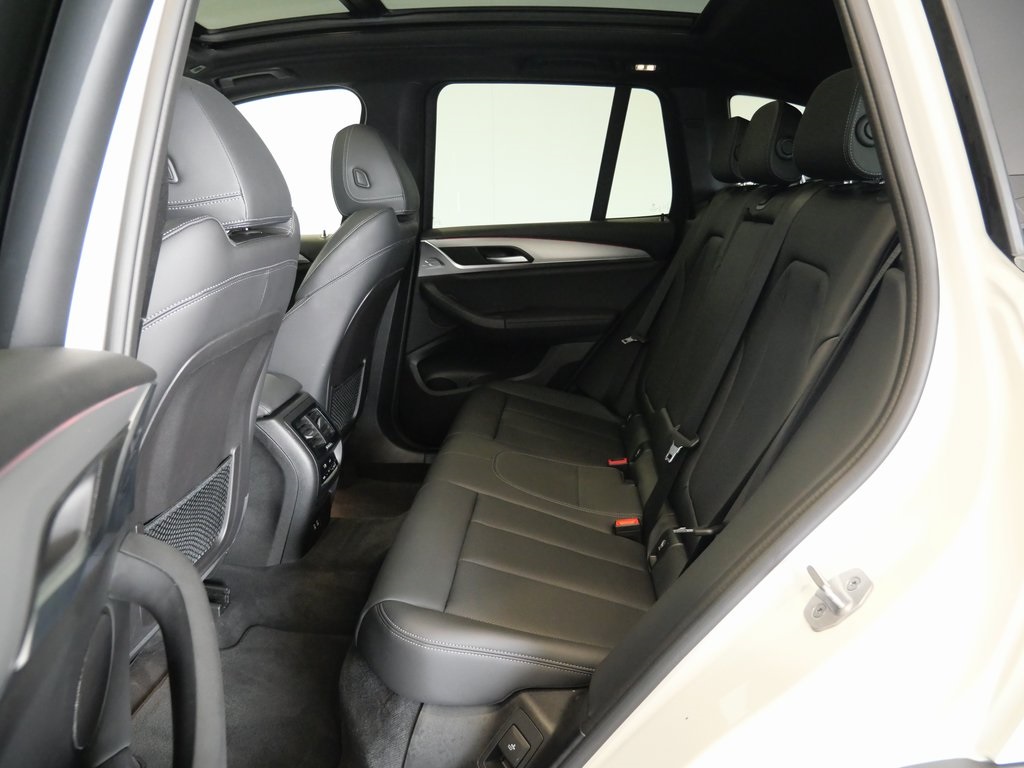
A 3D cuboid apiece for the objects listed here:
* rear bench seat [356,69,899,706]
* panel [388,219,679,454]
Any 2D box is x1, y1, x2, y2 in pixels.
[{"bbox_3d":[0.200,-0.137,1.468,0.767,0.845,1.370,1,15,4],"label":"rear bench seat"},{"bbox_3d":[0.078,-0.131,2.240,0.855,0.752,0.144,1,15,4],"label":"panel"}]

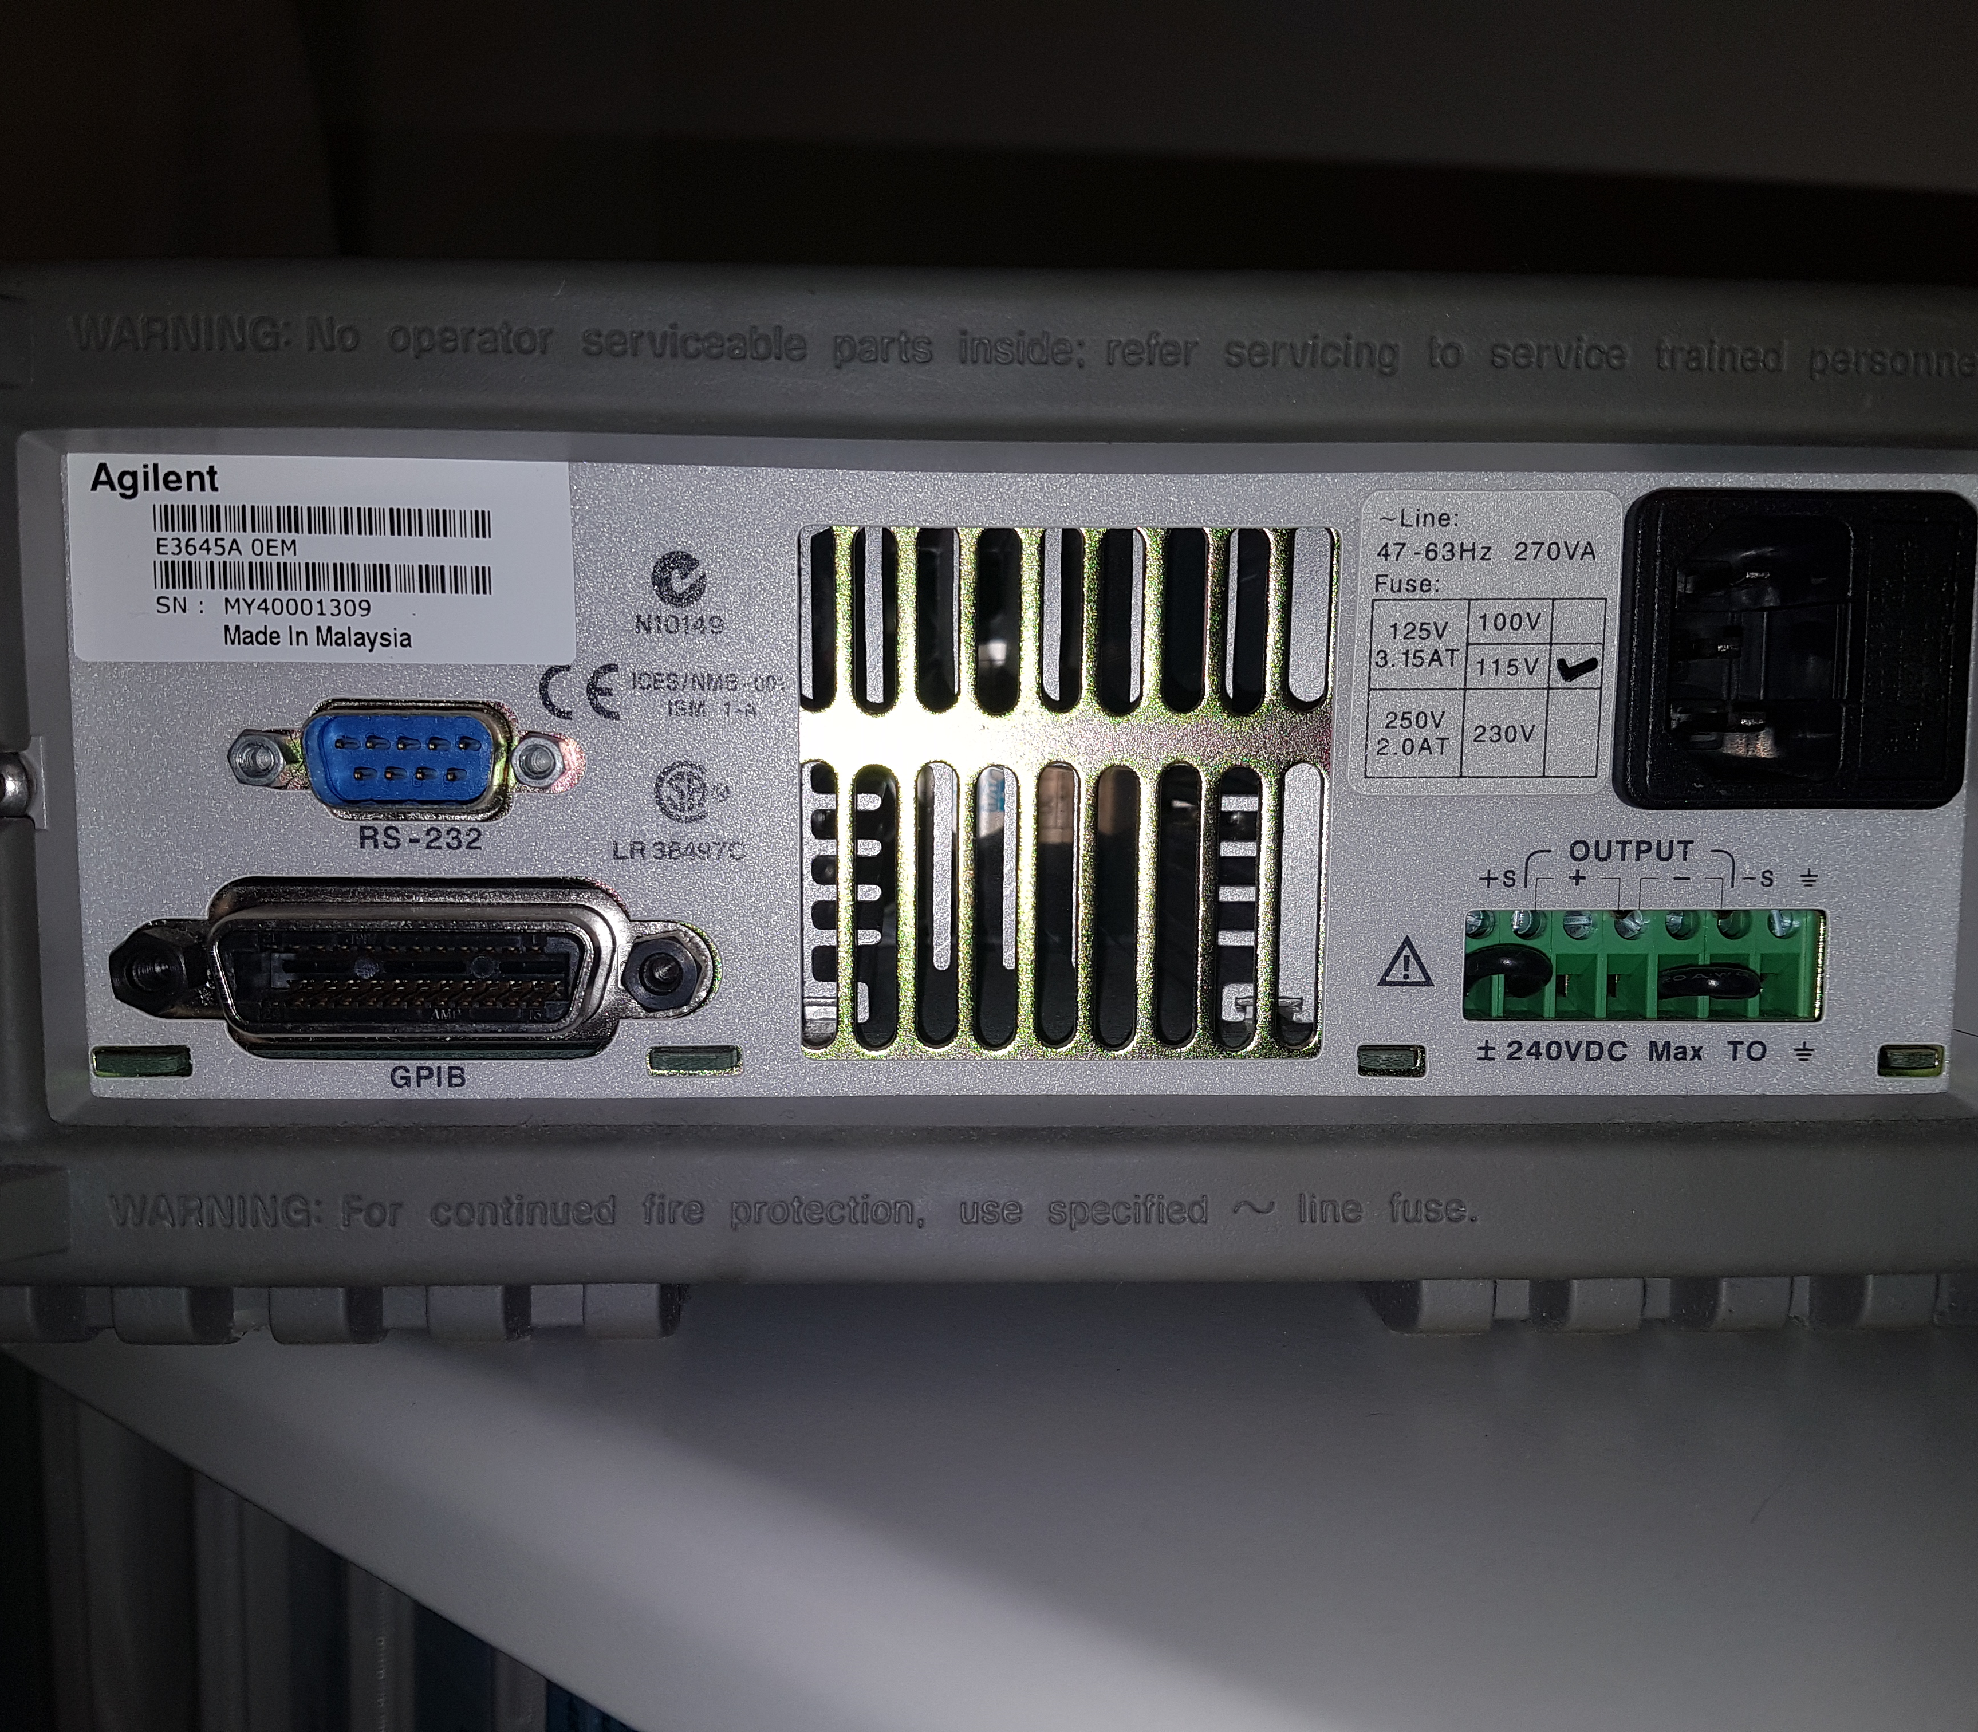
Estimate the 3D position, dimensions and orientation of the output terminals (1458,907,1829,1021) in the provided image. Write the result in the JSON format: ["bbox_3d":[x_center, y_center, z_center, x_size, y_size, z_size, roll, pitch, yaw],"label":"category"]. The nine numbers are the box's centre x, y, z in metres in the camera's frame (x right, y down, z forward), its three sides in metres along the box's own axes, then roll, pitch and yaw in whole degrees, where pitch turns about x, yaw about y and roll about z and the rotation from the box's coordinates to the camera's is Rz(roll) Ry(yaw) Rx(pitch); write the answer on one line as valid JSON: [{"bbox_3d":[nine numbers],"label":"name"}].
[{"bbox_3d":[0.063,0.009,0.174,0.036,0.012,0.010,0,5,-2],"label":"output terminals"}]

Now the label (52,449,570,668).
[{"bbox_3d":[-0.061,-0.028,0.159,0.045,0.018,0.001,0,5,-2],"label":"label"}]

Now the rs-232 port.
[{"bbox_3d":[-0.053,-0.010,0.159,0.031,0.012,0.008,0,5,-2],"label":"rs-232 port"}]

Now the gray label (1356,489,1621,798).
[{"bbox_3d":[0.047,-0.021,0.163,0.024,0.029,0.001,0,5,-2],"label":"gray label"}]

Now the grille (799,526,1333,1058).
[{"bbox_3d":[0.007,-0.006,0.164,0.050,0.050,0.002,0,5,-2],"label":"grille"}]

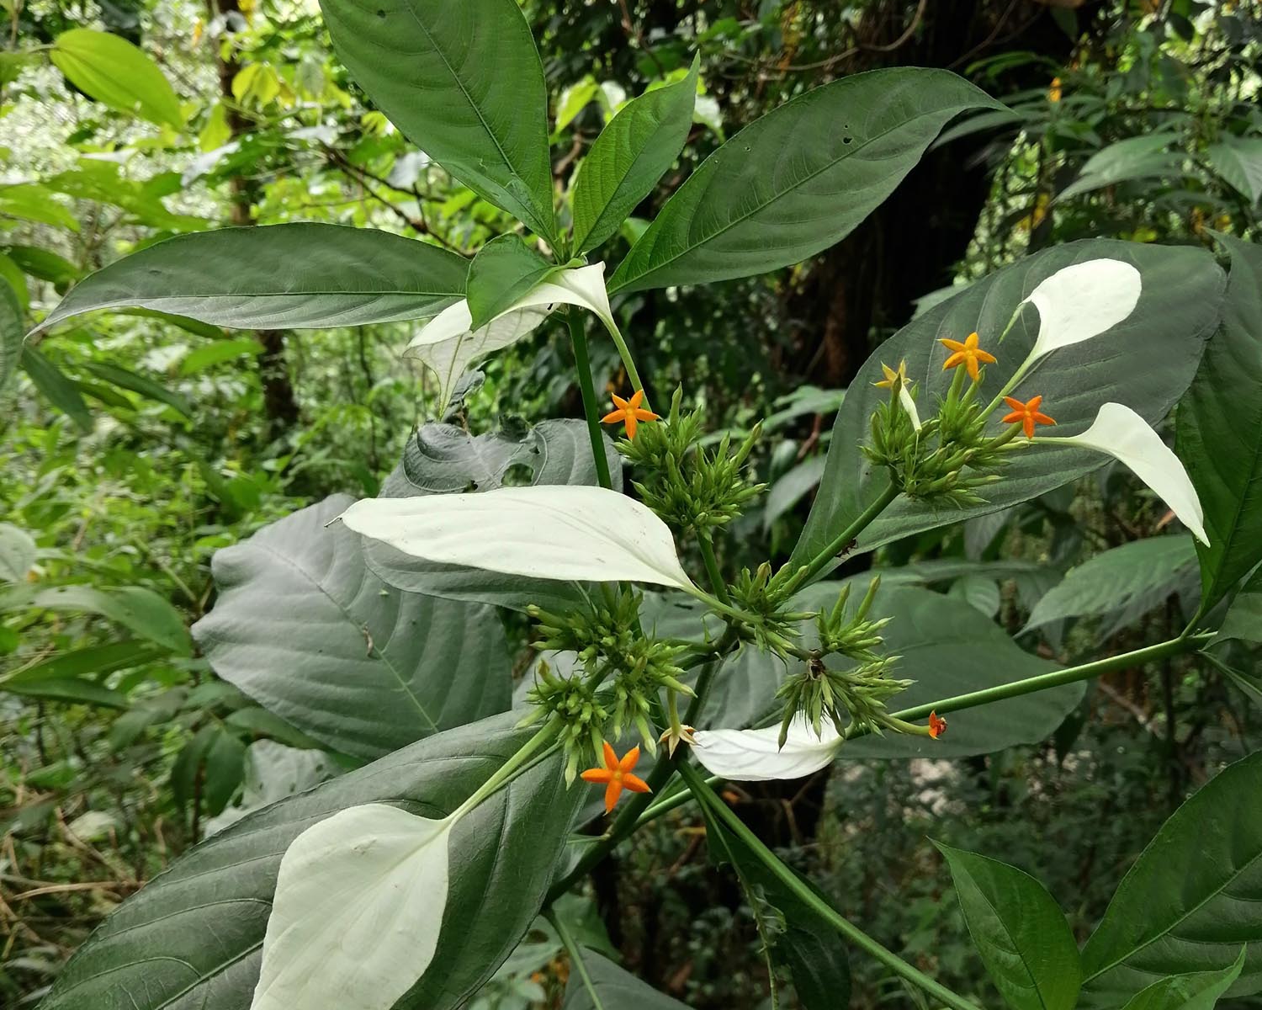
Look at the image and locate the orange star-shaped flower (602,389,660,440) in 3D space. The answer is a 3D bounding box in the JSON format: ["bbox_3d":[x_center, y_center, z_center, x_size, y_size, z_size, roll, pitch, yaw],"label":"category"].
[{"bbox_3d":[0.000,-0.029,0.400,0.018,0.015,0.007,-1,16,-3],"label":"orange star-shaped flower"}]

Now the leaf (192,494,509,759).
[{"bbox_3d":[-0.106,0.054,0.500,0.095,0.025,0.150,-37,68,-26],"label":"leaf"}]

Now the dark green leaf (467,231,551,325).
[{"bbox_3d":[-0.040,-0.074,0.420,0.044,0.014,0.030,-40,49,-18],"label":"dark green leaf"}]

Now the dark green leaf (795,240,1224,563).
[{"bbox_3d":[0.139,-0.037,0.465,0.180,0.030,0.095,-33,62,-12],"label":"dark green leaf"}]

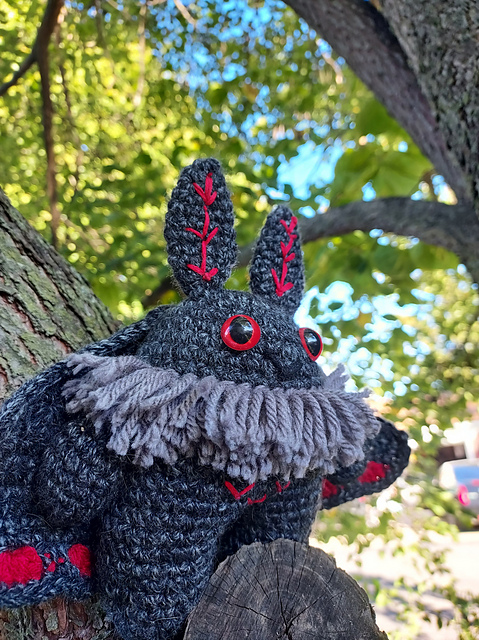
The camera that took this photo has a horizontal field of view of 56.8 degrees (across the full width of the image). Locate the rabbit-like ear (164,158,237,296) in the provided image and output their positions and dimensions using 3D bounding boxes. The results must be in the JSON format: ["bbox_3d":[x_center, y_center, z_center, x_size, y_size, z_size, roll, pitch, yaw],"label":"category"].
[{"bbox_3d":[-0.019,-0.045,0.215,0.034,0.065,0.012,3,-13,-11],"label":"rabbit-like ear"}]

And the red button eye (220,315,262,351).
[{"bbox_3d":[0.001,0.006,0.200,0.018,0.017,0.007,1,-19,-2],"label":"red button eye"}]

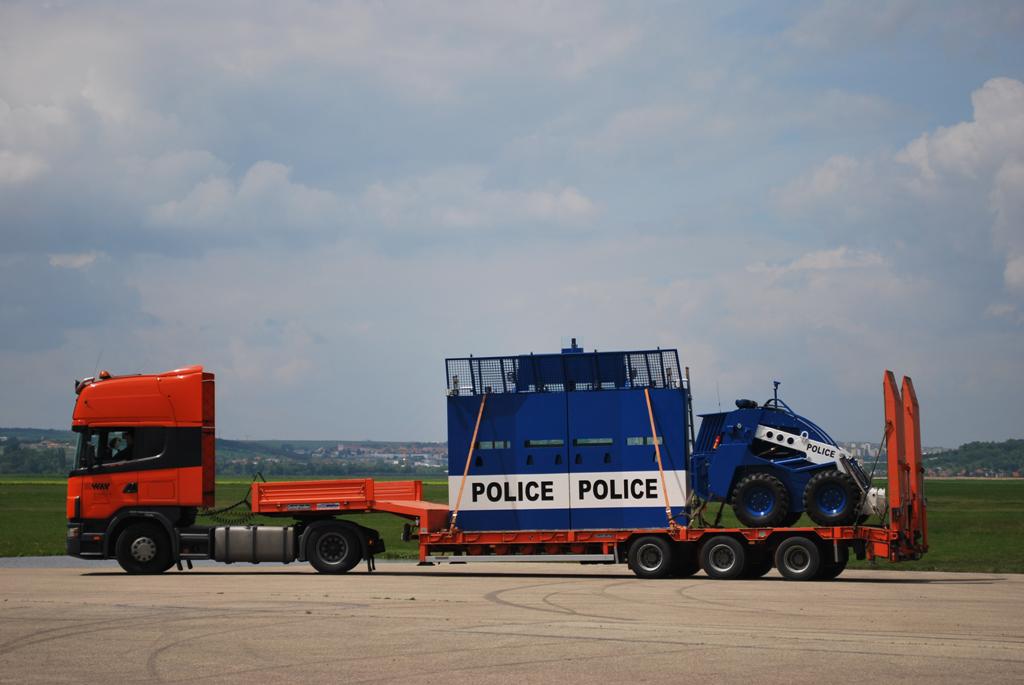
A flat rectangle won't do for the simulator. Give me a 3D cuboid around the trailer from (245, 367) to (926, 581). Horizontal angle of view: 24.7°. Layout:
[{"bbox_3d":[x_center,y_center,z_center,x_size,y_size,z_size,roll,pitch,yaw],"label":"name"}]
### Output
[{"bbox_3d":[1.384,2.532,44.418,12.700,3.750,2.600,-1,-3,18],"label":"trailer"}]

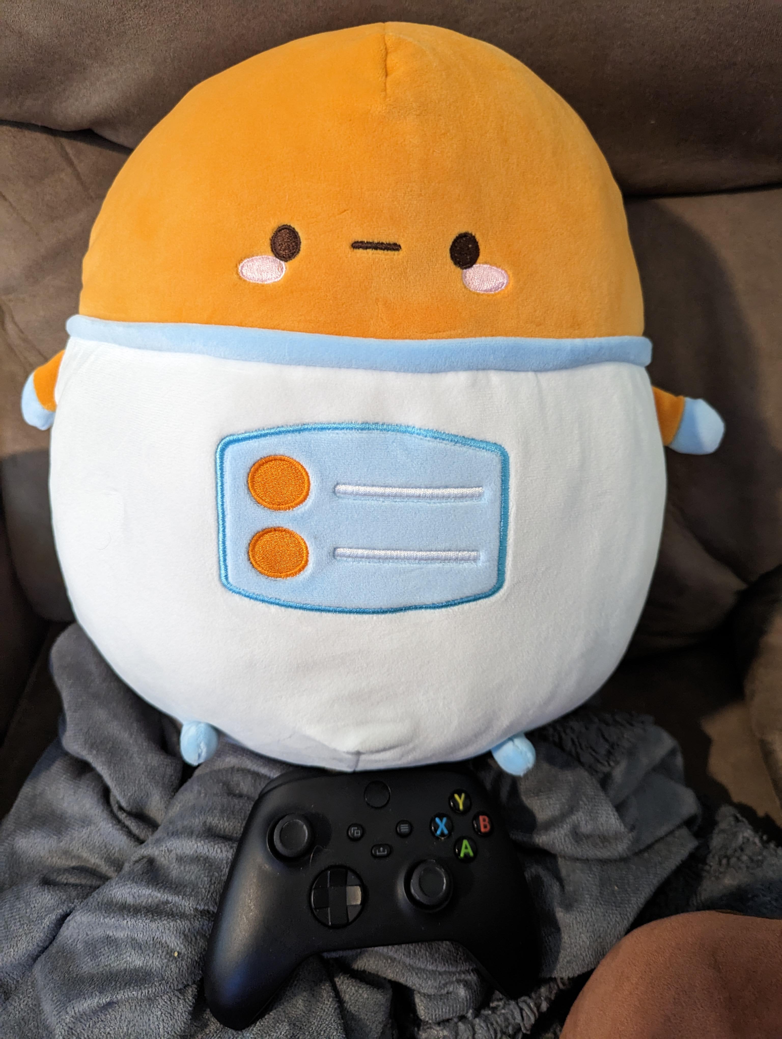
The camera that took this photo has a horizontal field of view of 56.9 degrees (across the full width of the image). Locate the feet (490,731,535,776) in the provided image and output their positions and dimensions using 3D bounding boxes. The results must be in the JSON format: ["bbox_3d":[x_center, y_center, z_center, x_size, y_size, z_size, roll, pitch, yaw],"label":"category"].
[{"bbox_3d":[0.069,0.131,0.403,0.025,0.026,0.026,2,17,-3],"label":"feet"}]

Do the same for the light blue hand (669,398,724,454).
[{"bbox_3d":[0.175,-0.053,0.412,0.031,0.033,0.026,2,17,-3],"label":"light blue hand"}]

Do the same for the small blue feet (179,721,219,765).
[{"bbox_3d":[-0.106,0.123,0.398,0.023,0.026,0.025,2,17,-3],"label":"small blue feet"}]

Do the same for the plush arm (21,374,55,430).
[{"bbox_3d":[-0.196,-0.065,0.402,0.023,0.033,0.026,2,17,-3],"label":"plush arm"}]

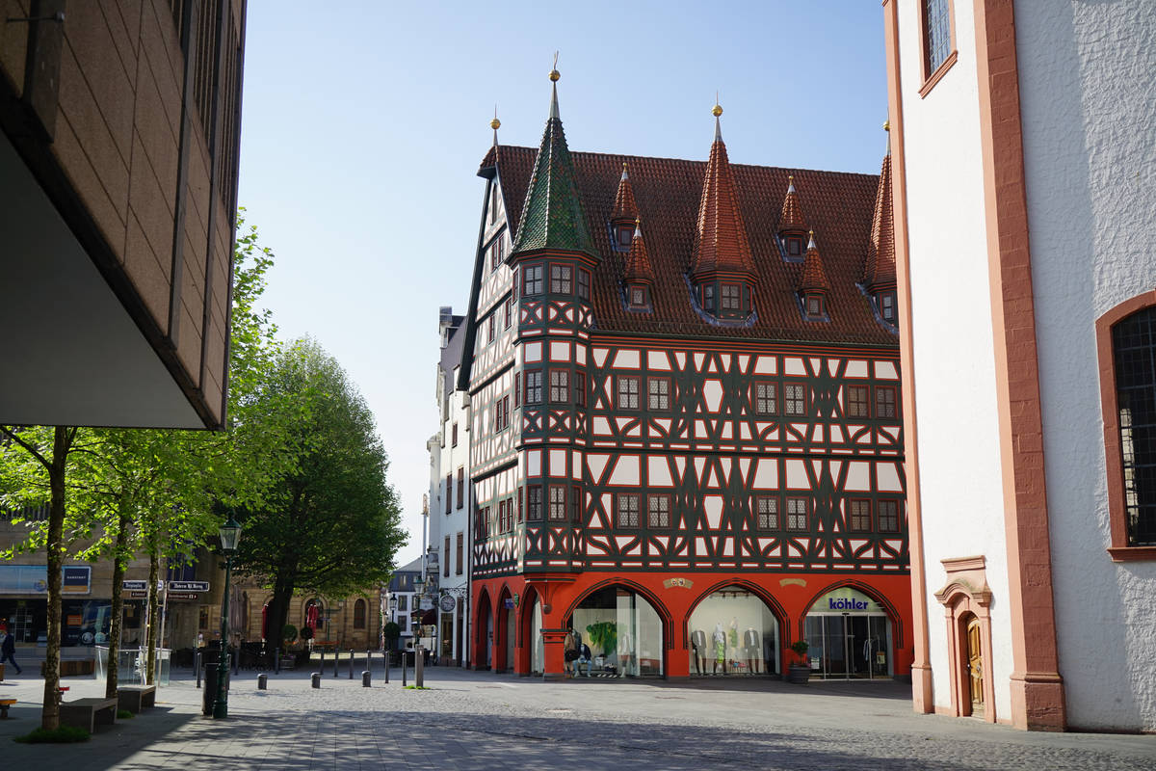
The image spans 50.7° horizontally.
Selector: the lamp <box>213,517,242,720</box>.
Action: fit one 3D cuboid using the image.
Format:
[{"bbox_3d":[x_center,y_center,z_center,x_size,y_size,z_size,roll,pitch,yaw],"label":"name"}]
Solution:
[{"bbox_3d":[-6.834,4.434,23.653,0.400,3.835,0.400,0,-11,0],"label":"lamp"}]

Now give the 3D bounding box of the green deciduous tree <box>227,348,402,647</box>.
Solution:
[{"bbox_3d":[-12.318,5.295,58.456,8.800,15.827,8.800,0,-11,0],"label":"green deciduous tree"}]

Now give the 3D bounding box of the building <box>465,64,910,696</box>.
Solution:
[{"bbox_3d":[4.778,0.235,48.749,16.500,21.765,10.000,2,-11,-12],"label":"building"}]

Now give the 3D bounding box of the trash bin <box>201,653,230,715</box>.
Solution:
[{"bbox_3d":[-7.004,5.864,23.588,0.480,0.960,0.480,0,-11,0],"label":"trash bin"}]

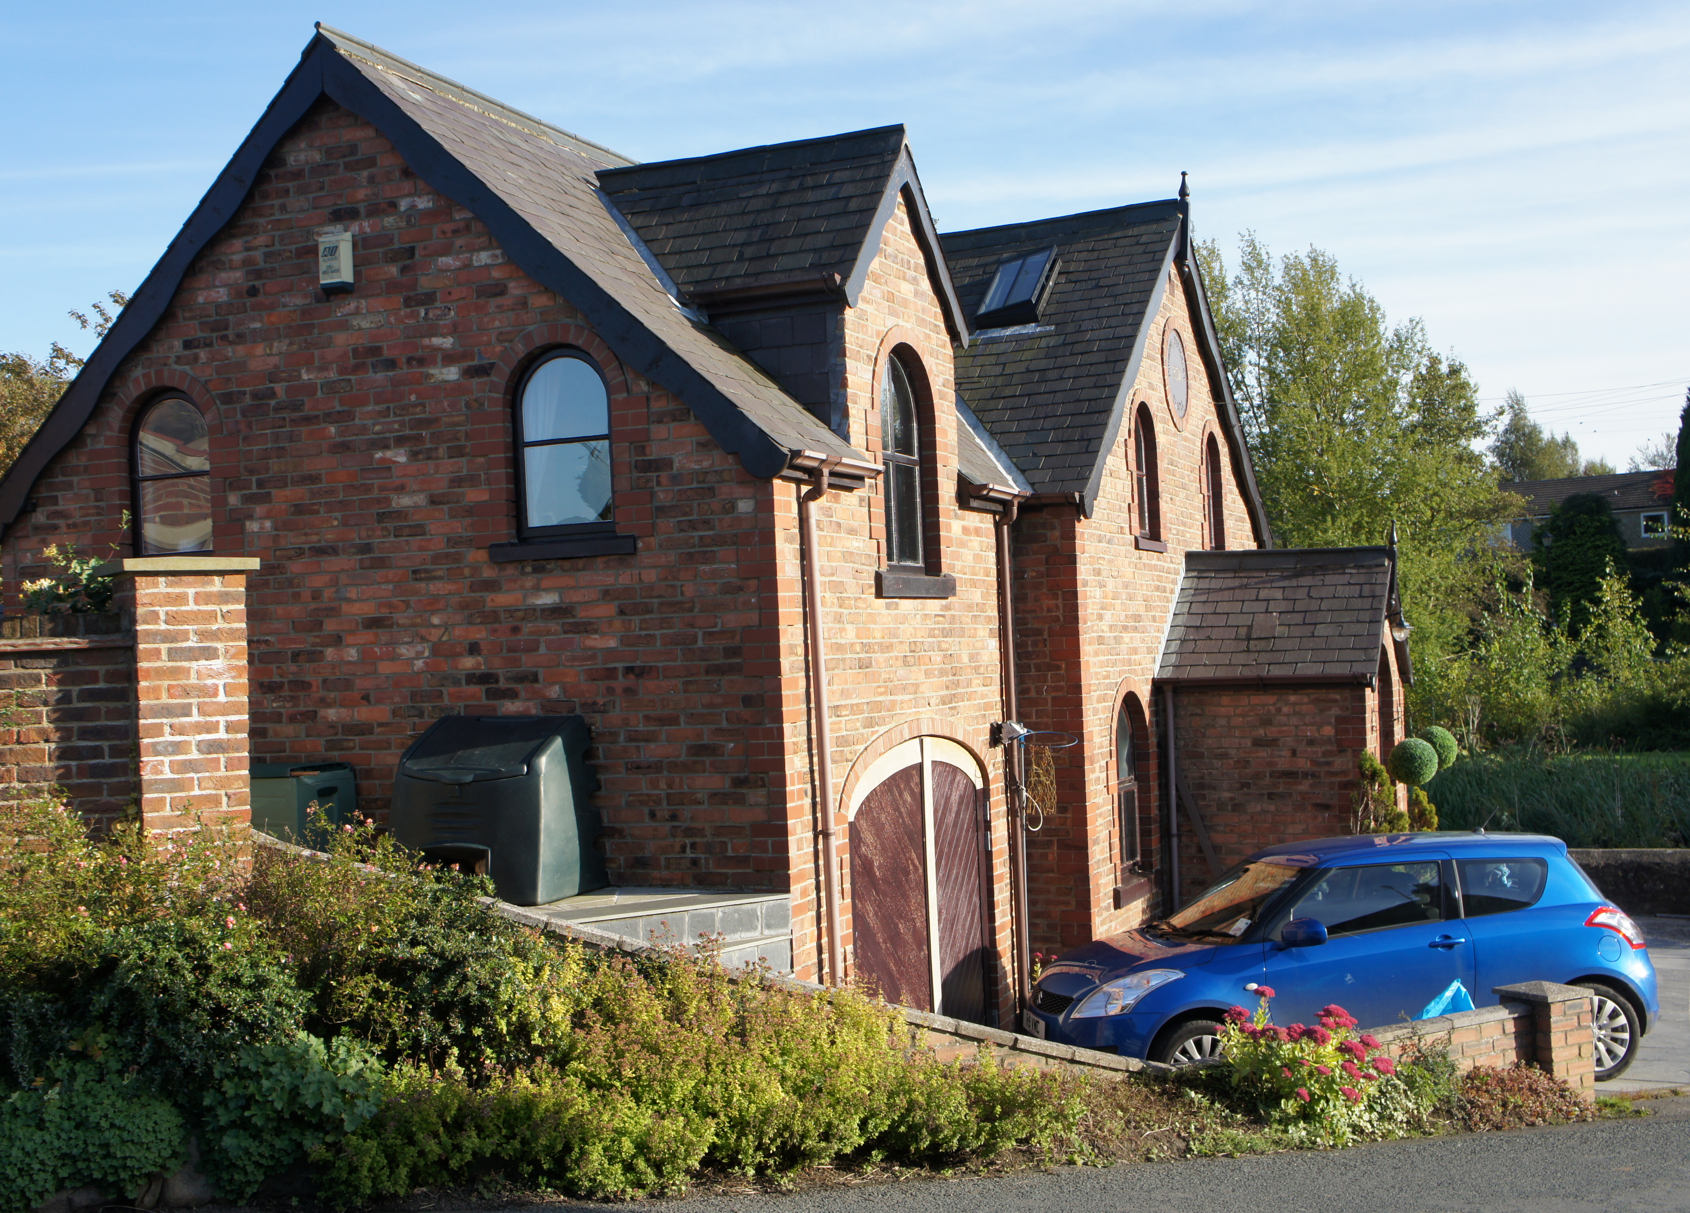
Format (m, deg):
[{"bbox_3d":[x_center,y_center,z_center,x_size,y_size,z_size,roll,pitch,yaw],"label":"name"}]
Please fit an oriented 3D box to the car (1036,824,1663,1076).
[{"bbox_3d":[2.970,2.158,12.120,3.850,1.510,1.700,-3,-2,-11],"label":"car"}]

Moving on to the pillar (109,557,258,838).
[{"bbox_3d":[-2.759,0.705,8.289,0.515,1.784,0.515,-2,-2,-28],"label":"pillar"}]

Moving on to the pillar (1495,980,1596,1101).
[{"bbox_3d":[3.626,2.248,10.176,0.370,0.638,0.370,-1,-2,-31],"label":"pillar"}]

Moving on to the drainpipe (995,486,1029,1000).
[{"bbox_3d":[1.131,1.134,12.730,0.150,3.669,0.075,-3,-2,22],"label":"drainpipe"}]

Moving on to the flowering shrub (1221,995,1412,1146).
[{"bbox_3d":[2.075,2.036,8.700,0.750,0.640,0.580,-2,-2,-28],"label":"flowering shrub"}]

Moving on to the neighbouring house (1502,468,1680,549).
[{"bbox_3d":[38.119,-4.450,98.063,13.000,4.600,8.000,-4,-2,40],"label":"neighbouring house"}]

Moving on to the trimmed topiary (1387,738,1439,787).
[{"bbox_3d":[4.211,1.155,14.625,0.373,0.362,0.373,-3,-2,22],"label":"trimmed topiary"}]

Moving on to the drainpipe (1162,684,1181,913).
[{"bbox_3d":[2.510,1.758,14.989,0.075,2.319,0.090,-3,-2,22],"label":"drainpipe"}]

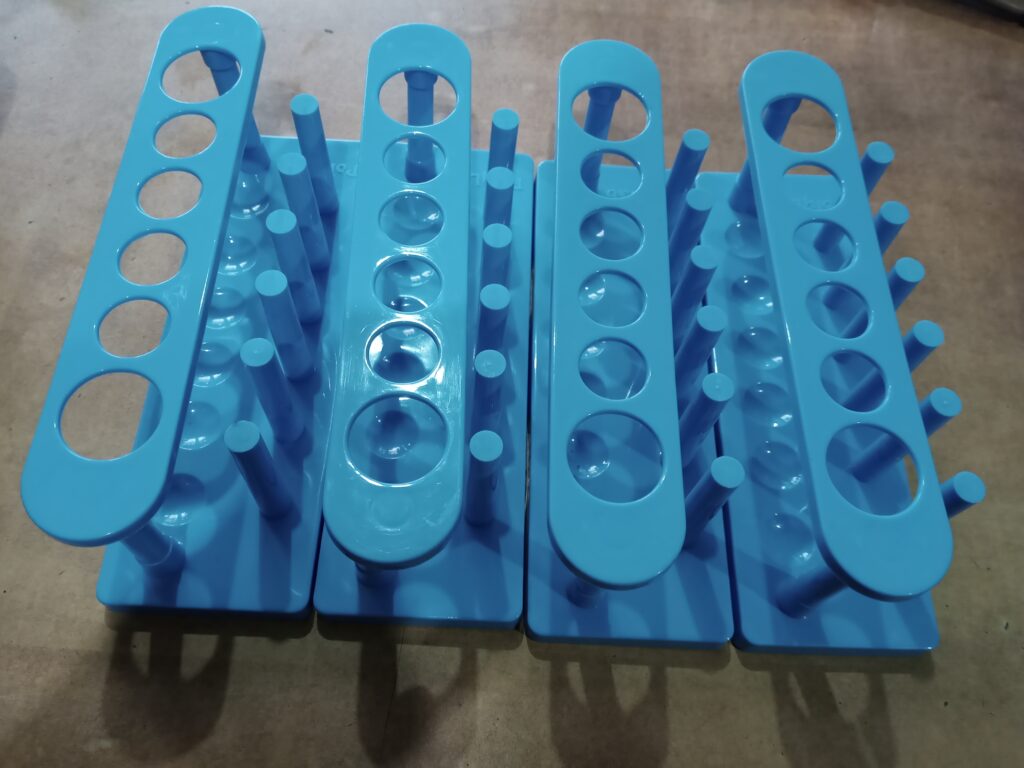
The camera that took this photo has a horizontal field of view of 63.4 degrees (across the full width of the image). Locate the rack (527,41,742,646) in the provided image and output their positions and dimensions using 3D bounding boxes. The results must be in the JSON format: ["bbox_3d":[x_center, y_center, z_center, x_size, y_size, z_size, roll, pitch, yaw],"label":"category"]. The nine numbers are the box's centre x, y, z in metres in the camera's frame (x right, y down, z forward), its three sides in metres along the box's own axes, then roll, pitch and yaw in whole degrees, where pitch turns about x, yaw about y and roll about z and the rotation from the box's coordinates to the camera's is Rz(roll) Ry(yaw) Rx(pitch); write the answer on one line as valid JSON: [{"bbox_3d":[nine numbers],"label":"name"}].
[{"bbox_3d":[0.048,-0.021,0.325,0.075,0.084,0.225,3,62,-2],"label":"rack"}]

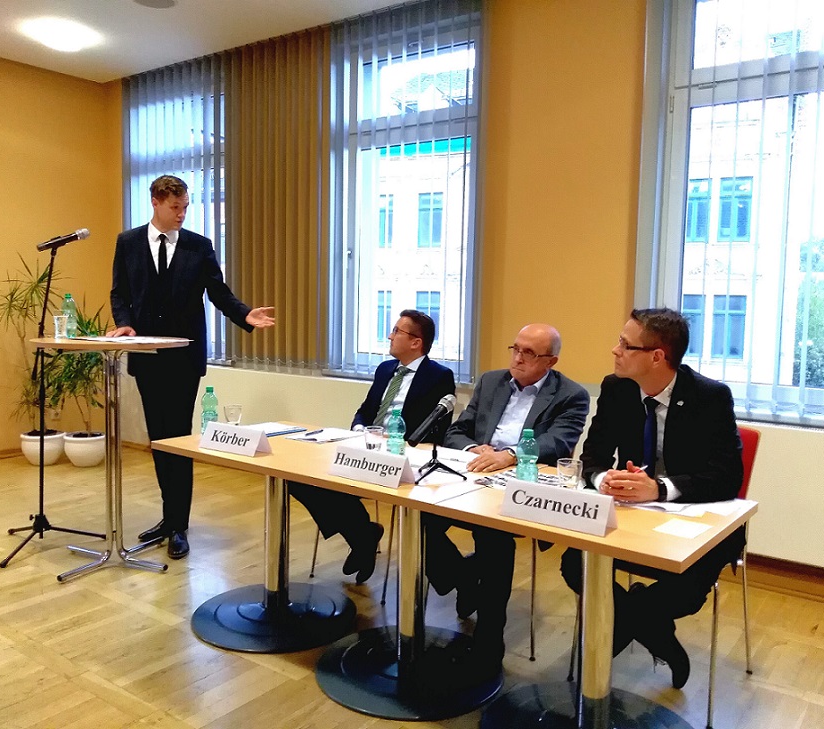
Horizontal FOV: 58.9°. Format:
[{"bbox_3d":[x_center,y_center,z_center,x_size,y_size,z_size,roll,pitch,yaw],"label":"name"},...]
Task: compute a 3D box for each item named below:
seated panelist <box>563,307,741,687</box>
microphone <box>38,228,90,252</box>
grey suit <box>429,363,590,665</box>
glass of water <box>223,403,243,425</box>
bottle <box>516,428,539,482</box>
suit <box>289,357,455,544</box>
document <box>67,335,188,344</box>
[{"bbox_3d":[0.790,0.464,2.420,0.570,1.300,0.680,5,6,43],"label":"seated panelist"},{"bbox_3d":[-1.808,-0.640,3.790,0.266,0.056,0.052,-22,11,-14],"label":"microphone"},{"bbox_3d":[0.362,0.498,2.827,0.580,1.000,0.730,5,6,38],"label":"grey suit"},{"bbox_3d":[-0.772,0.242,3.159,0.080,0.110,0.080,5,6,38],"label":"glass of water"},{"bbox_3d":[0.359,0.303,2.240,0.069,0.209,0.069,1,5,0],"label":"bottle"},{"bbox_3d":[-0.185,0.402,3.346,0.760,0.900,0.600,-3,6,-41],"label":"suit"},{"bbox_3d":[-1.361,-0.124,3.586,0.460,0.008,0.320,5,7,37],"label":"document"}]

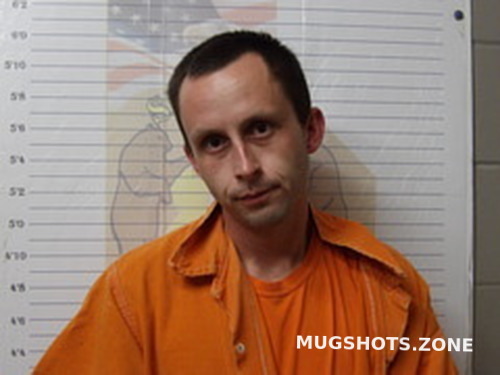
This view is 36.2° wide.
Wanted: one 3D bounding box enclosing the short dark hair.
[{"bbox_3d":[-0.017,-0.126,1.025,0.170,0.155,0.185,-17,-2,11],"label":"short dark hair"}]

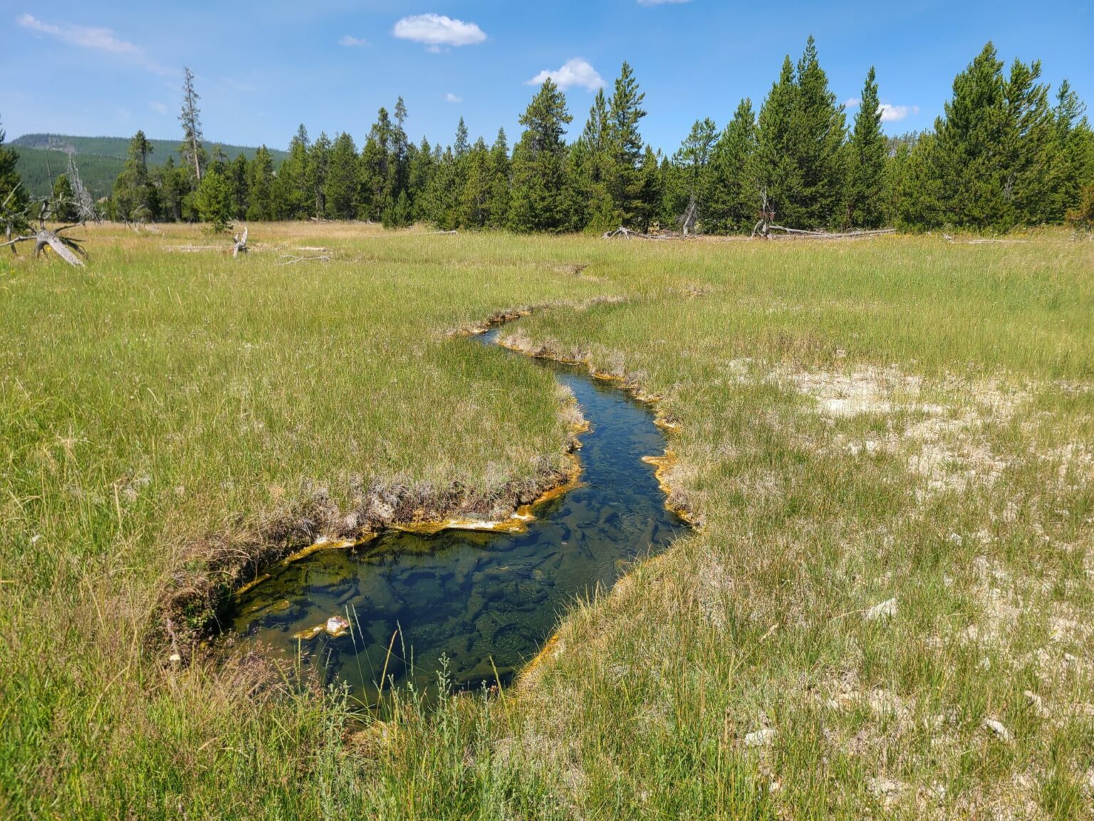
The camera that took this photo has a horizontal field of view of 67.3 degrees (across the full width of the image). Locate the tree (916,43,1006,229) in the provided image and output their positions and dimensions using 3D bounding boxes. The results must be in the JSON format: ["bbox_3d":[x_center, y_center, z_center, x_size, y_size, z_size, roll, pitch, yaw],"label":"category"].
[{"bbox_3d":[22.050,-14.490,43.790,4.970,9.400,4.970,0,14,0],"label":"tree"}]

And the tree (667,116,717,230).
[{"bbox_3d":[7.850,-12.660,44.260,2.840,5.890,2.840,0,14,0],"label":"tree"}]

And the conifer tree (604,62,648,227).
[{"bbox_3d":[4.149,-13.706,43.119,2.402,8.517,2.402,1,14,5],"label":"conifer tree"}]

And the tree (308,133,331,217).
[{"bbox_3d":[-22.757,-23.451,82.249,2.379,8.354,2.379,-4,15,-15],"label":"tree"}]

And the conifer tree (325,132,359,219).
[{"bbox_3d":[-19.919,-22.777,79.959,3.427,8.162,3.427,-3,14,-13],"label":"conifer tree"}]

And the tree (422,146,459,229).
[{"bbox_3d":[-6.220,-13.010,48.030,2.260,4.680,2.260,0,14,0],"label":"tree"}]

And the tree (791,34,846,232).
[{"bbox_3d":[14.750,-15.210,45.270,3.310,9.970,3.310,0,14,0],"label":"tree"}]

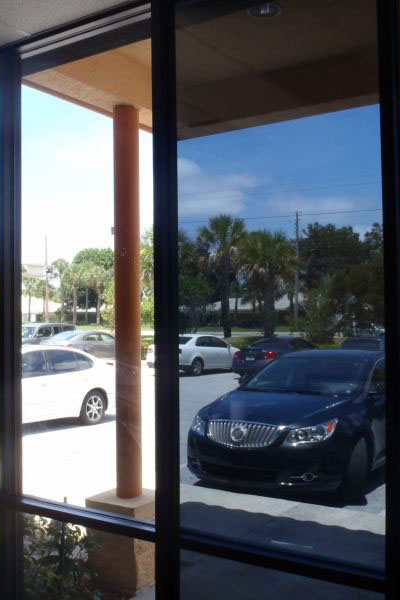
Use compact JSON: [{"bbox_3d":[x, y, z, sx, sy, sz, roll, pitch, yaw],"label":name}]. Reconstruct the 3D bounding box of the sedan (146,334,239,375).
[{"bbox_3d":[0.040,2.035,24.550,1.810,1.450,4.720,-2,-2,37],"label":"sedan"}]

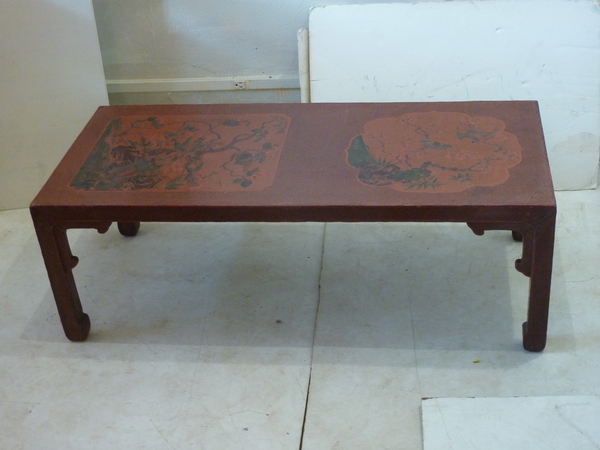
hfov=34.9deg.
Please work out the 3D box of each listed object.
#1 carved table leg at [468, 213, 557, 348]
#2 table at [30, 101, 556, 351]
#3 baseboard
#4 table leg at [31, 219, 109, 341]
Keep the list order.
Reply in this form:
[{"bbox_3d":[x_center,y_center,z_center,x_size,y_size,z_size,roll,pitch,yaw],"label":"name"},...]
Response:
[{"bbox_3d":[0.437,0.115,2.010,0.173,0.344,0.056,0,32,9],"label":"carved table leg"},{"bbox_3d":[0.009,-0.012,2.251,1.092,0.368,0.486,0,32,9],"label":"table"},{"bbox_3d":[-0.284,-0.408,2.775,0.573,0.032,0.019,0,32,9],"label":"baseboard"},{"bbox_3d":[-0.473,0.114,2.148,0.169,0.339,0.056,0,32,9],"label":"table leg"}]

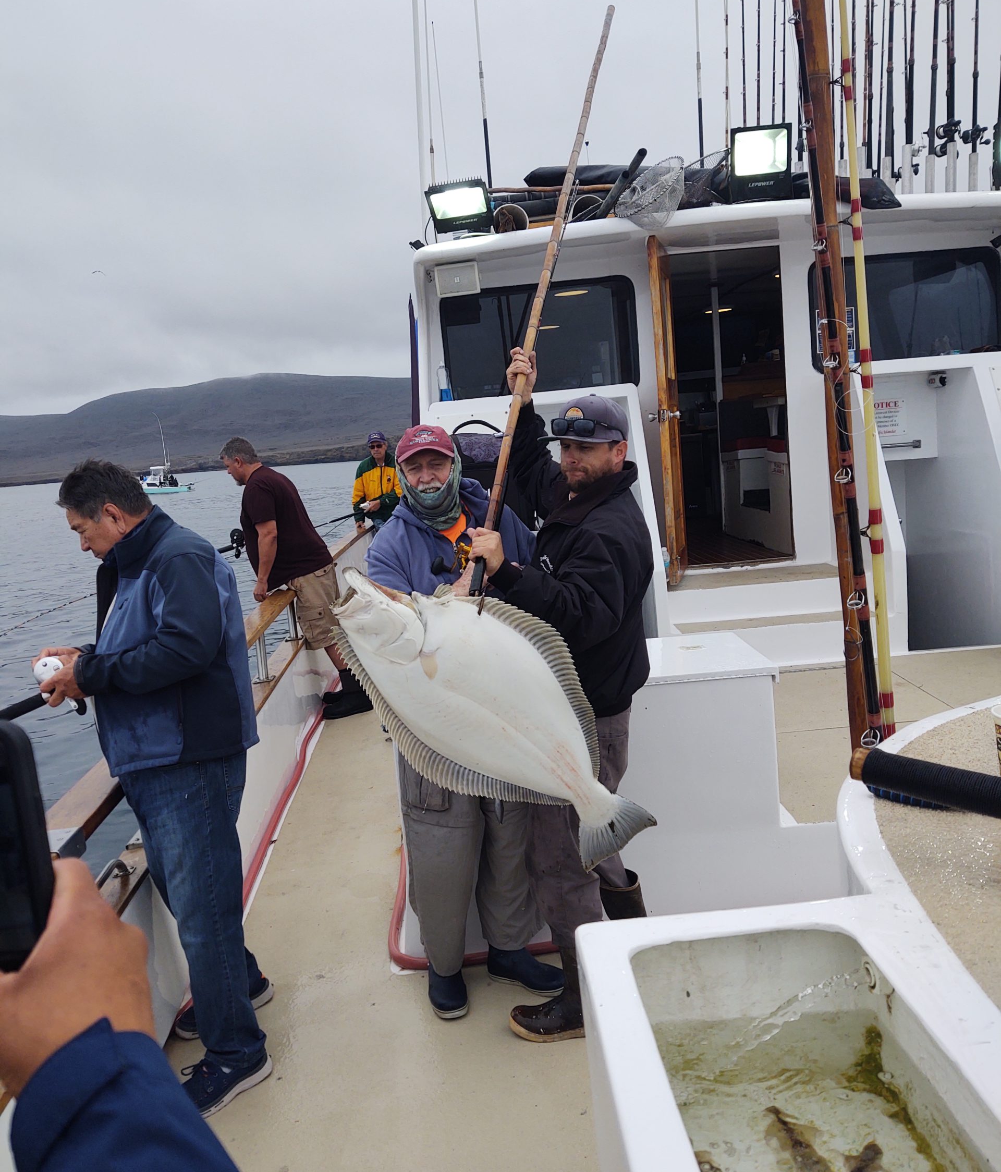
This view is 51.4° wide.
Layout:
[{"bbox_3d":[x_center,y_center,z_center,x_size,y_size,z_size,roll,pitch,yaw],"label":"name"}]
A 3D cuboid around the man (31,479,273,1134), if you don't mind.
[{"bbox_3d":[-0.983,0.513,2.948,0.630,1.728,0.580,-8,8,-25],"label":"man"}]

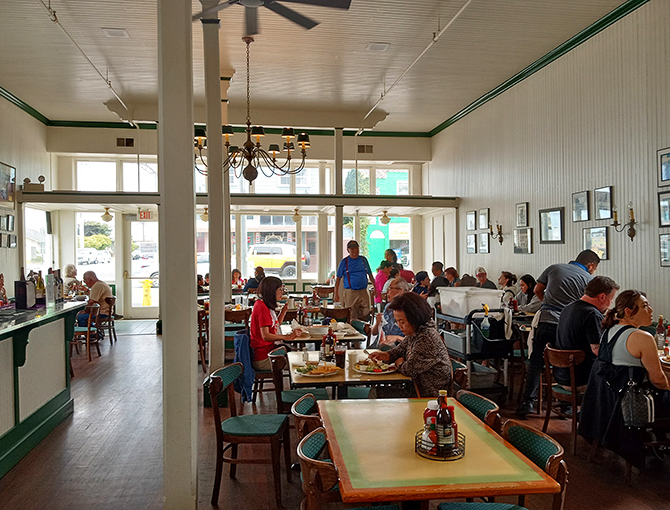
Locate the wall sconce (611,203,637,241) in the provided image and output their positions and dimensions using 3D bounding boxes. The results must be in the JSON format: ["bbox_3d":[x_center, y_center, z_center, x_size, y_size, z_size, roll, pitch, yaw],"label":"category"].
[{"bbox_3d":[3.486,-0.392,6.594,0.180,0.470,0.380,0,0,-10],"label":"wall sconce"}]

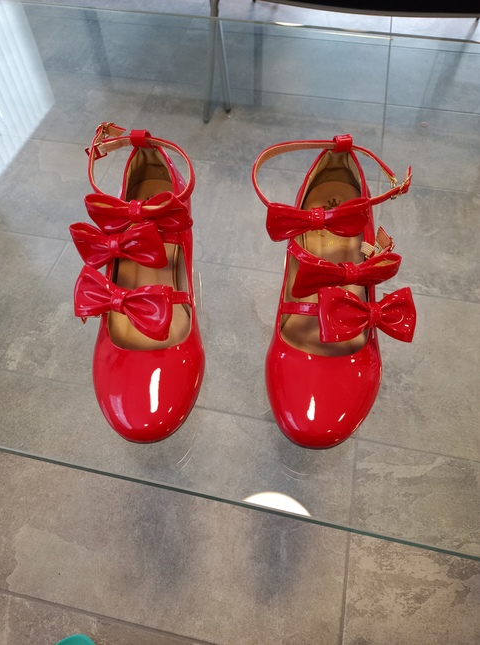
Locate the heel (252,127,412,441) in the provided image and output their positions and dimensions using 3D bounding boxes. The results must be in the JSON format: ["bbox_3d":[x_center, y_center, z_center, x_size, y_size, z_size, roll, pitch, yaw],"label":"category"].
[{"bbox_3d":[0.071,-0.034,0.414,0.121,0.117,0.242,8,54,6],"label":"heel"}]

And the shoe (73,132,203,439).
[{"bbox_3d":[-0.077,-0.039,0.414,0.105,0.115,0.241,-1,54,0],"label":"shoe"}]

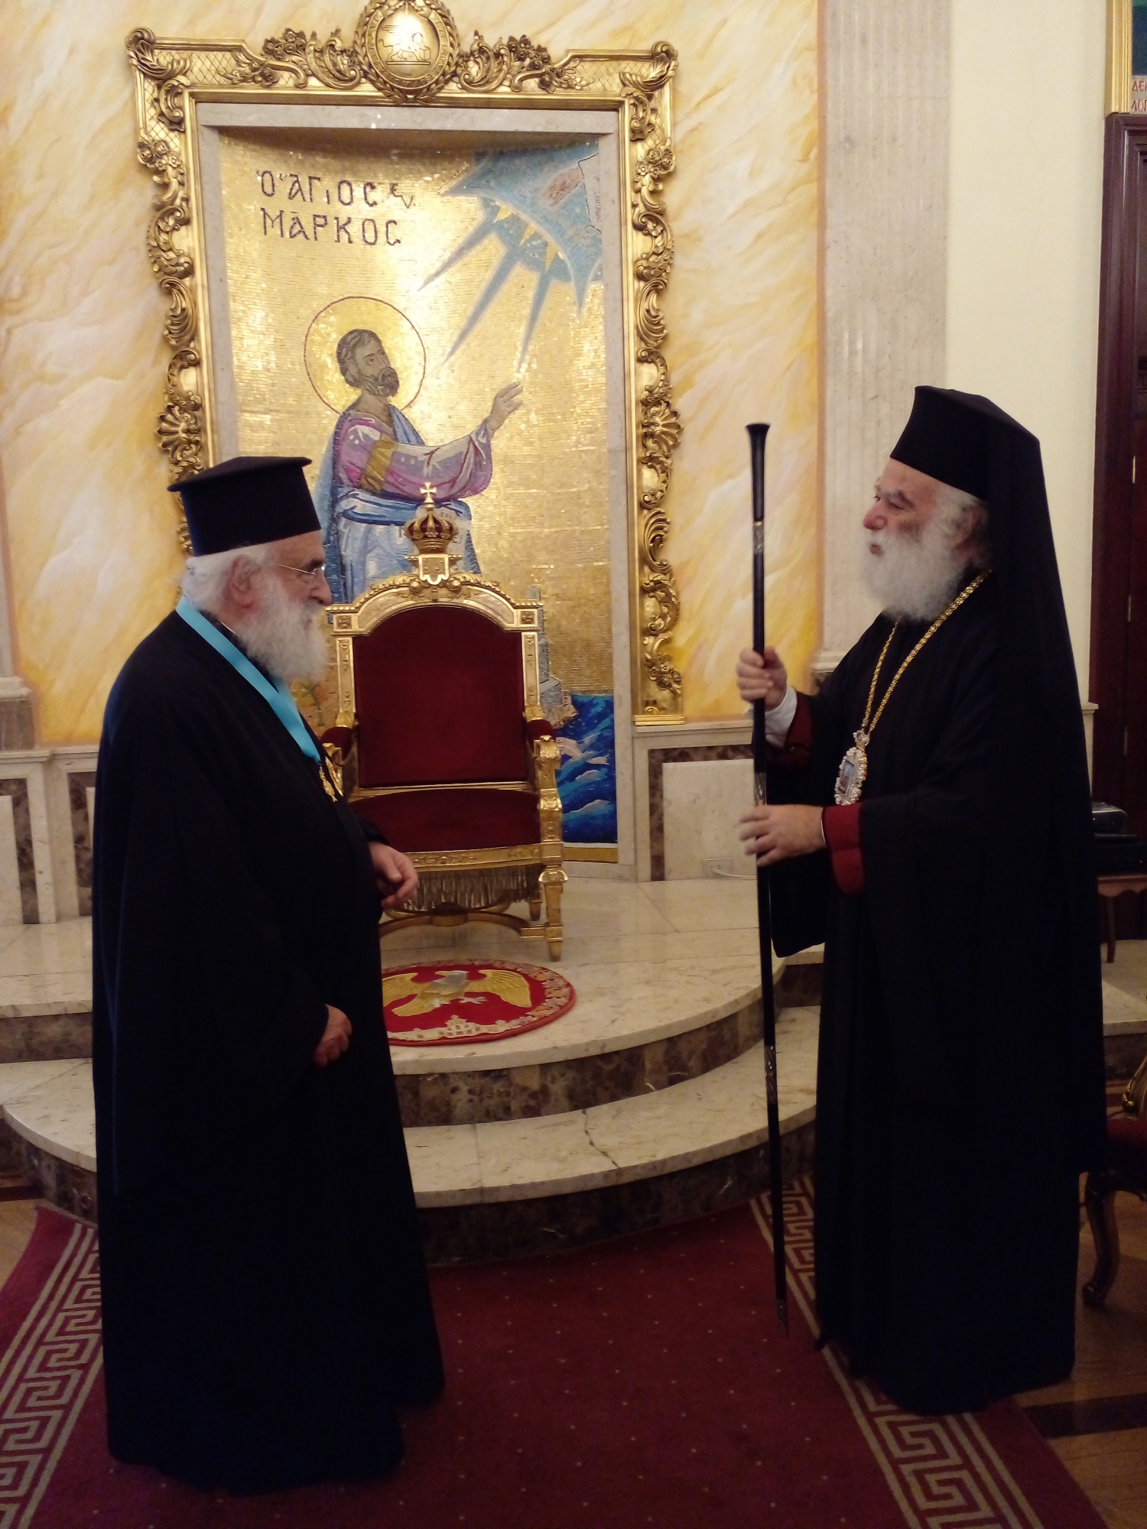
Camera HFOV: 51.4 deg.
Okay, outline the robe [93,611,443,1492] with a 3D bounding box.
[{"bbox_3d":[-0.550,0.465,2.135,0.550,1.480,0.570,-2,7,-4],"label":"robe"}]

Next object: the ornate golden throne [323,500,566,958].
[{"bbox_3d":[-0.465,-0.180,4.060,0.760,1.580,0.670,-2,7,-6],"label":"ornate golden throne"}]

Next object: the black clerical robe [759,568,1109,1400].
[{"bbox_3d":[0.705,0.410,2.280,0.600,1.500,0.620,-3,7,-10],"label":"black clerical robe"}]

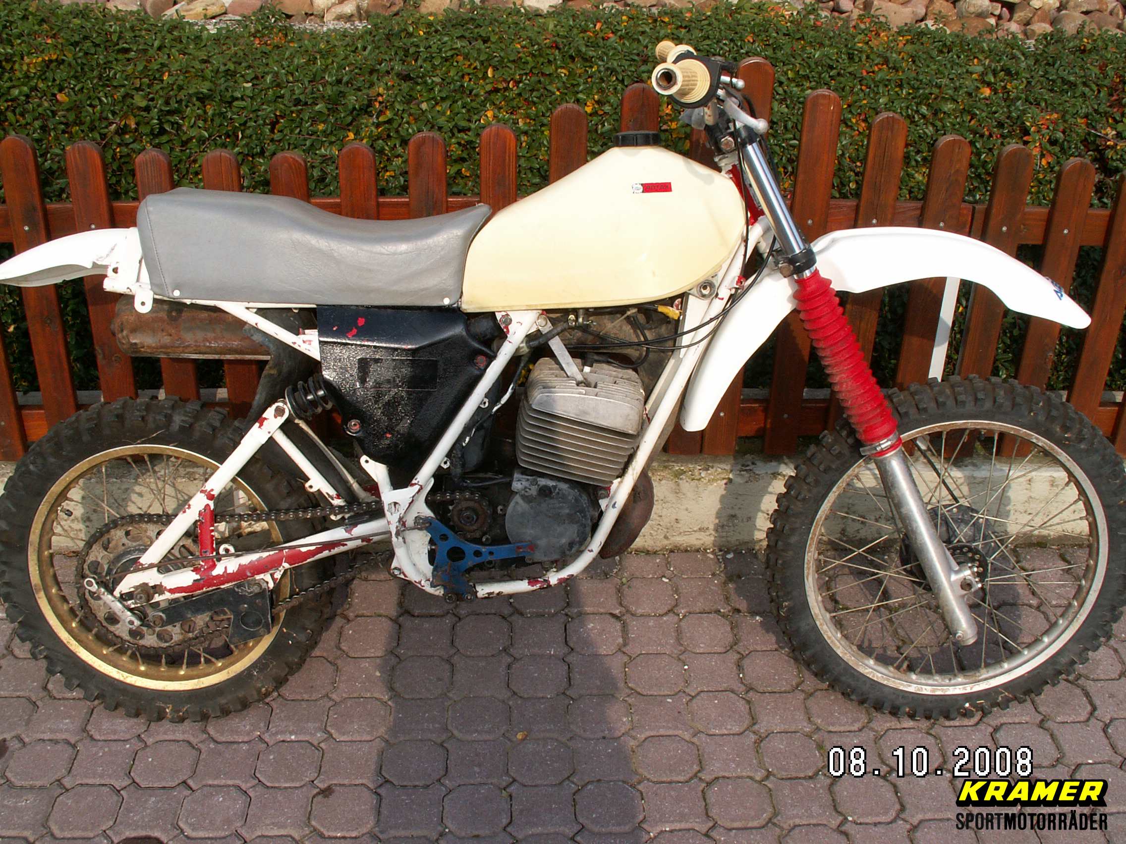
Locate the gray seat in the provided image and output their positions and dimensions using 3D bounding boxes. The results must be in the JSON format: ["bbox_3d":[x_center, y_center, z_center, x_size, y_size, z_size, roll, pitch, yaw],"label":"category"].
[{"bbox_3d":[-0.407,-0.298,1.917,0.570,0.180,0.220,0,17,-1],"label":"gray seat"}]

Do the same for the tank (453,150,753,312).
[{"bbox_3d":[0.066,-0.332,1.917,0.475,0.265,0.290,0,17,-1],"label":"tank"}]

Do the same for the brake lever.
[{"bbox_3d":[0.245,-0.431,1.582,0.060,0.065,0.180,1,17,4],"label":"brake lever"}]

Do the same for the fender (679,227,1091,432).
[{"bbox_3d":[0.561,-0.165,1.981,0.725,0.342,0.150,0,17,1],"label":"fender"}]

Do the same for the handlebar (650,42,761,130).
[{"bbox_3d":[0.208,-0.549,1.853,0.150,0.132,0.820,1,17,4],"label":"handlebar"}]

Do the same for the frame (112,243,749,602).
[{"bbox_3d":[-0.232,-0.024,2.006,1.110,0.650,0.260,0,17,-1],"label":"frame"}]

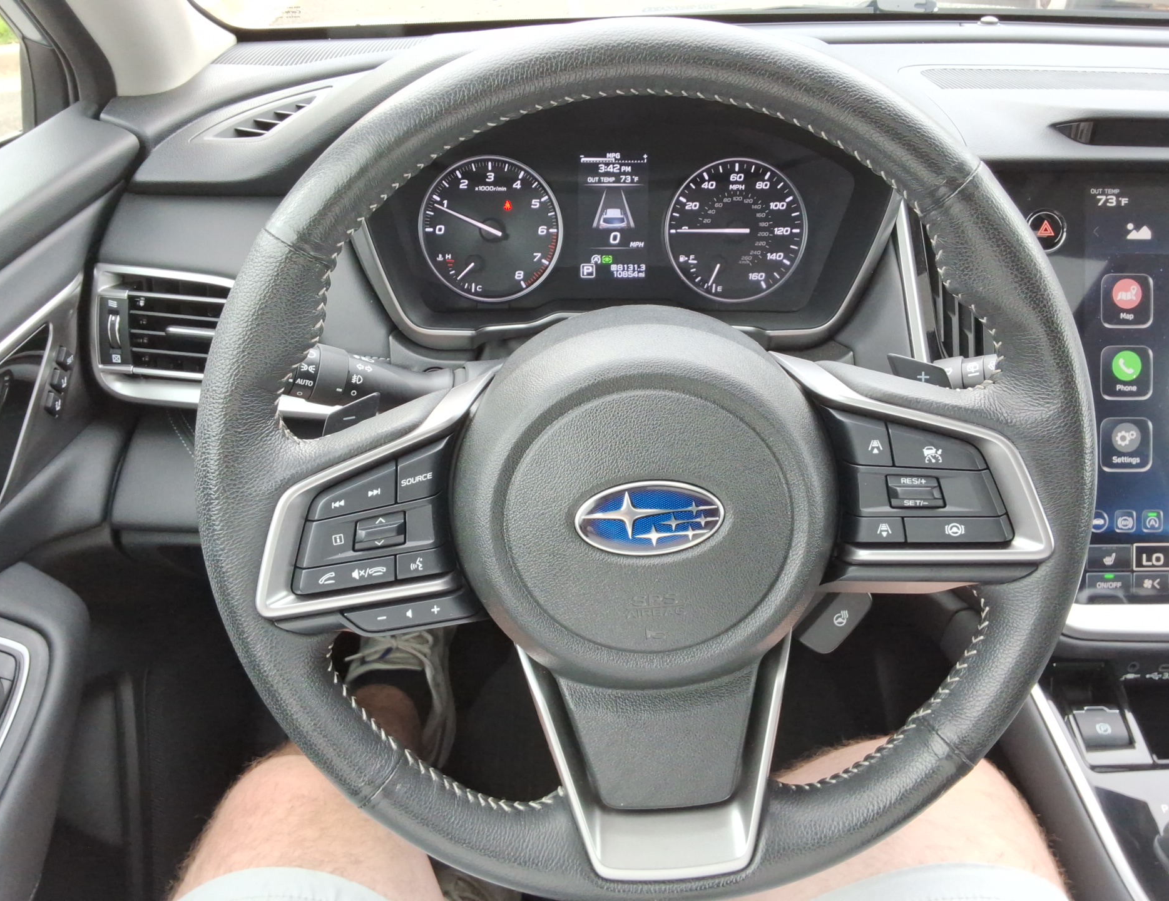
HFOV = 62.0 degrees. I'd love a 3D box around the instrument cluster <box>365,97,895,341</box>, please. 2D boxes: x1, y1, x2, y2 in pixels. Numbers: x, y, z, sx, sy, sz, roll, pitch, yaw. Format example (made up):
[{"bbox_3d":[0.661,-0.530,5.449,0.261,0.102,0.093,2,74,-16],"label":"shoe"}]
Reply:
[{"bbox_3d":[0.031,-0.149,0.639,0.349,0.156,0.055,0,14,-1],"label":"instrument cluster"}]

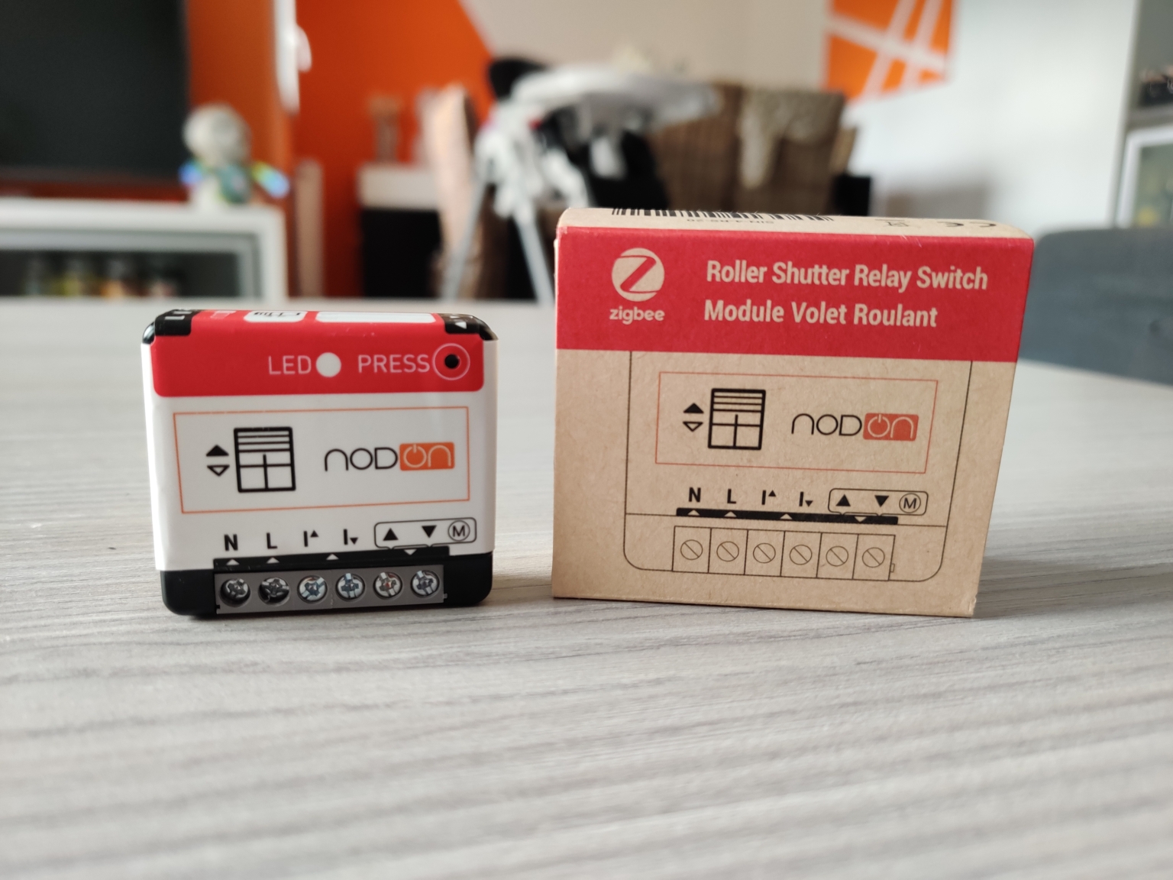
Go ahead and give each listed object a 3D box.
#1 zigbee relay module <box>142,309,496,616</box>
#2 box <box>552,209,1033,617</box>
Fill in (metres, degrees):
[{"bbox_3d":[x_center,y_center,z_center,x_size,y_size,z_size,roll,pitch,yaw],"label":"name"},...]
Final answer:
[{"bbox_3d":[-0.035,0.003,0.128,0.044,0.040,0.017,-2,15,-12],"label":"zigbee relay module"},{"bbox_3d":[0.026,-0.005,0.134,0.059,0.053,0.025,2,16,3],"label":"box"}]

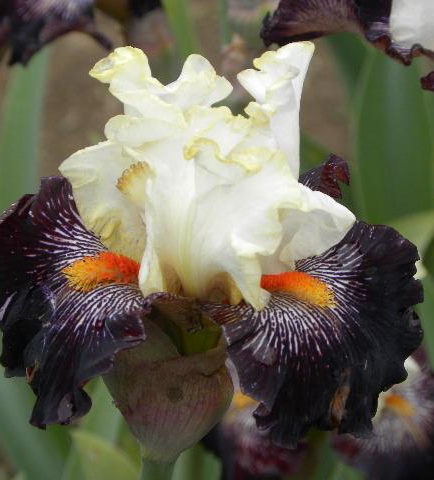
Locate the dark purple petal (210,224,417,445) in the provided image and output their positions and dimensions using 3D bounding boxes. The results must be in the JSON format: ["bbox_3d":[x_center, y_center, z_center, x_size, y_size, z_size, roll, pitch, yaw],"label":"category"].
[{"bbox_3d":[0.028,0.027,0.985,0.054,0.052,0.062,17,26,39],"label":"dark purple petal"}]

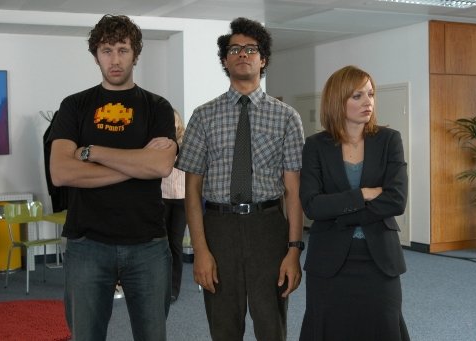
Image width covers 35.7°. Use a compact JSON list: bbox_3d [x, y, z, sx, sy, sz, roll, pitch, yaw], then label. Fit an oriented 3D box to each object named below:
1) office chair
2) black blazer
[{"bbox_3d":[-1.965,0.731,7.135,0.480,0.800,0.520,-4,4,-42],"label":"office chair"},{"bbox_3d":[0.503,0.138,3.220,0.455,0.645,0.320,-1,3,6],"label":"black blazer"}]

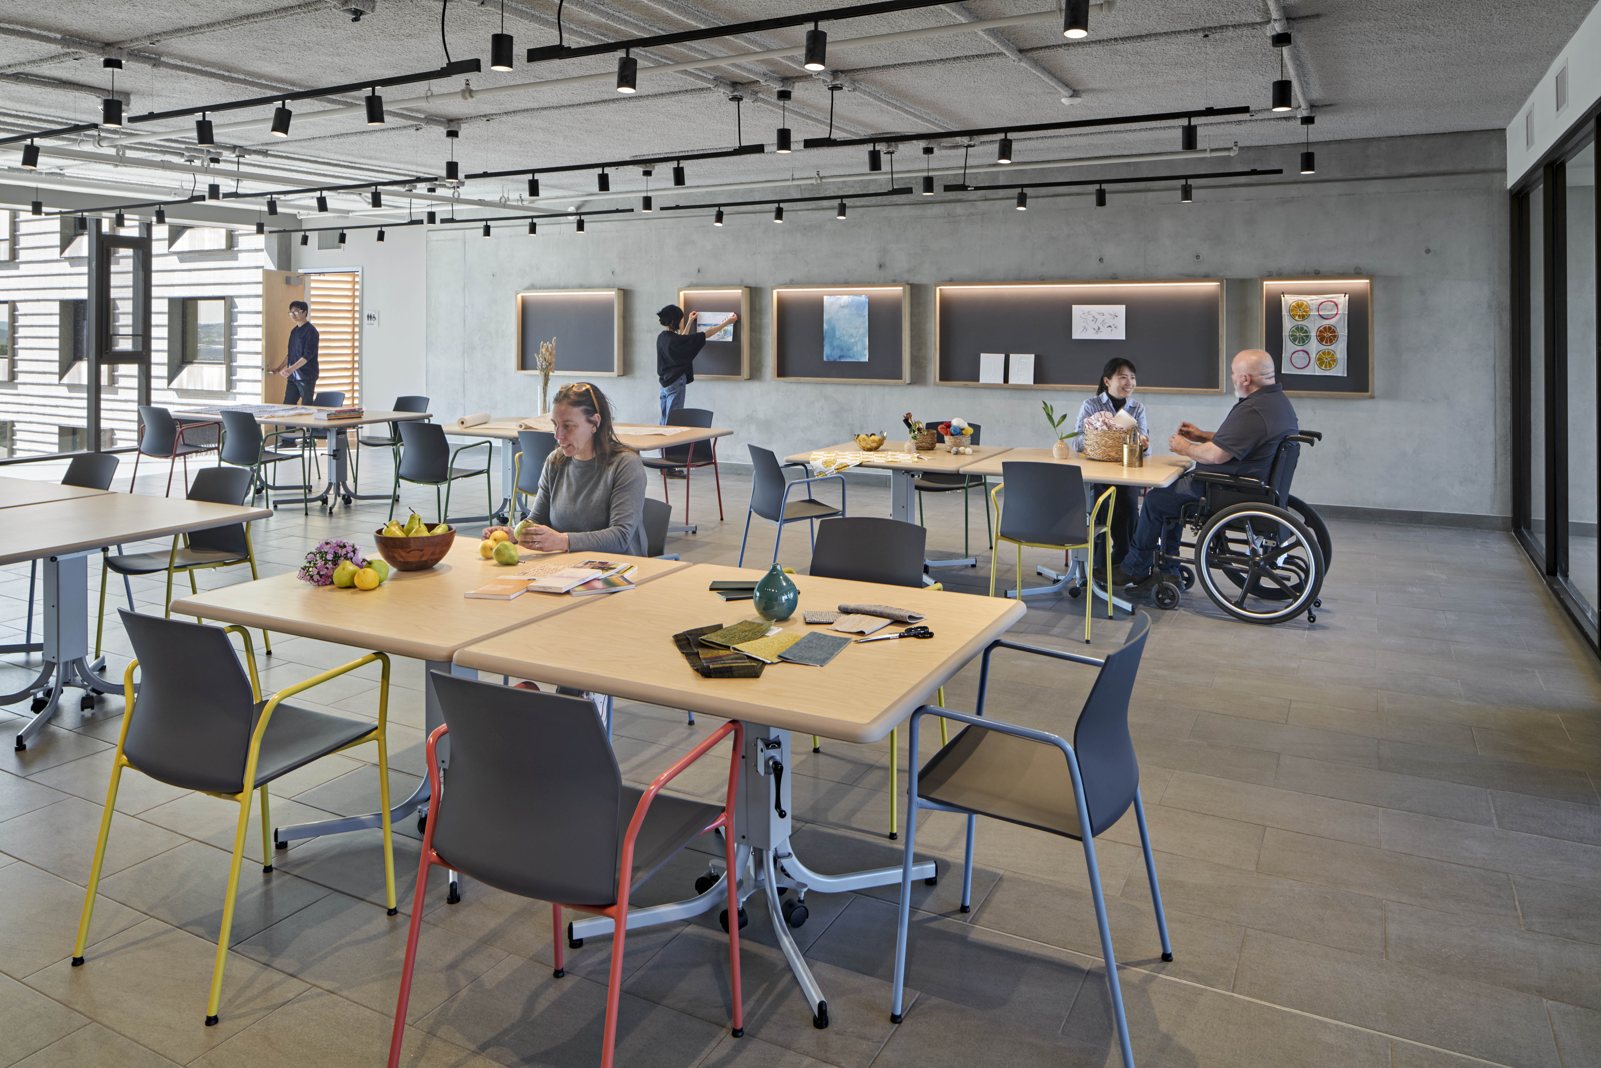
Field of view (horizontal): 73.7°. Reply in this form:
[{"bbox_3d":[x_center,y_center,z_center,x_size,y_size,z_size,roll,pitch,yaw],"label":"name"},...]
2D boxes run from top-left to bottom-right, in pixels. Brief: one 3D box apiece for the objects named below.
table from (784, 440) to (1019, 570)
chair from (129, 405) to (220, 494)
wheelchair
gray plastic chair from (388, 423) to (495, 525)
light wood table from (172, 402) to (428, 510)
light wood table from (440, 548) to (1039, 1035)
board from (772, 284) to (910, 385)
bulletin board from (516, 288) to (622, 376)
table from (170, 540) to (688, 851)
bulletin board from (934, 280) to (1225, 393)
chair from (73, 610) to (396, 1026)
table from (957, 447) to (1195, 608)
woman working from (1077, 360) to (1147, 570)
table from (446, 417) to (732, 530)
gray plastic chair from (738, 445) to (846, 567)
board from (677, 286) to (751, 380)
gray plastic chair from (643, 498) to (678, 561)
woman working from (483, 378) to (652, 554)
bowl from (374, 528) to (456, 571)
[{"bbox_3d":[0.610,-0.118,6.333,1.067,0.742,1.067,5,11,27],"label":"table"},{"bbox_3d":[-5.064,-0.622,8.667,0.560,0.830,0.540,5,11,28],"label":"chair"},{"bbox_3d":[2.310,-0.078,5.650,0.960,0.930,0.640,5,11,27],"label":"wheelchair"},{"bbox_3d":[-2.468,-0.358,7.329,0.560,0.830,0.540,5,11,25],"label":"gray plastic chair"},{"bbox_3d":[-4.370,-0.670,9.248,2.113,0.733,1.056,5,10,26],"label":"light wood table"},{"bbox_3d":[-0.092,0.594,2.715,1.067,0.742,1.067,5,11,26],"label":"light wood table"},{"bbox_3d":[0.361,-1.868,9.973,1.389,0.915,0.100,5,11,27],"label":"board"},{"bbox_3d":[-2.481,-2.158,11.446,1.371,0.915,0.100,5,11,27],"label":"bulletin board"},{"bbox_3d":[-1.065,0.508,3.247,1.056,0.733,1.056,5,10,26],"label":"table"},{"bbox_3d":[2.325,-1.699,9.164,2.438,0.912,0.107,5,10,26],"label":"bulletin board"},{"bbox_3d":[-1.375,0.580,2.632,0.536,0.829,0.536,5,10,26],"label":"chair"},{"bbox_3d":[1.579,-0.028,5.974,1.056,0.733,1.056,5,10,26],"label":"table"},{"bbox_3d":[1.893,-0.431,6.569,0.488,1.306,0.644,2,9,12],"label":"woman working"},{"bbox_3d":[-1.687,-0.376,7.749,2.113,0.733,1.056,5,10,26],"label":"table"},{"bbox_3d":[-0.045,-0.071,5.869,0.540,0.830,0.560,-4,11,-23],"label":"gray plastic chair"},{"bbox_3d":[-0.861,-1.993,10.606,0.773,0.915,0.100,5,11,27],"label":"board"},{"bbox_3d":[-0.708,0.324,3.936,0.536,0.829,0.536,5,10,26],"label":"gray plastic chair"},{"bbox_3d":[-0.791,0.101,3.859,0.566,1.306,0.663,6,11,32],"label":"woman working"},{"bbox_3d":[-1.206,0.046,3.325,0.256,0.115,0.256,0,10,0],"label":"bowl"}]

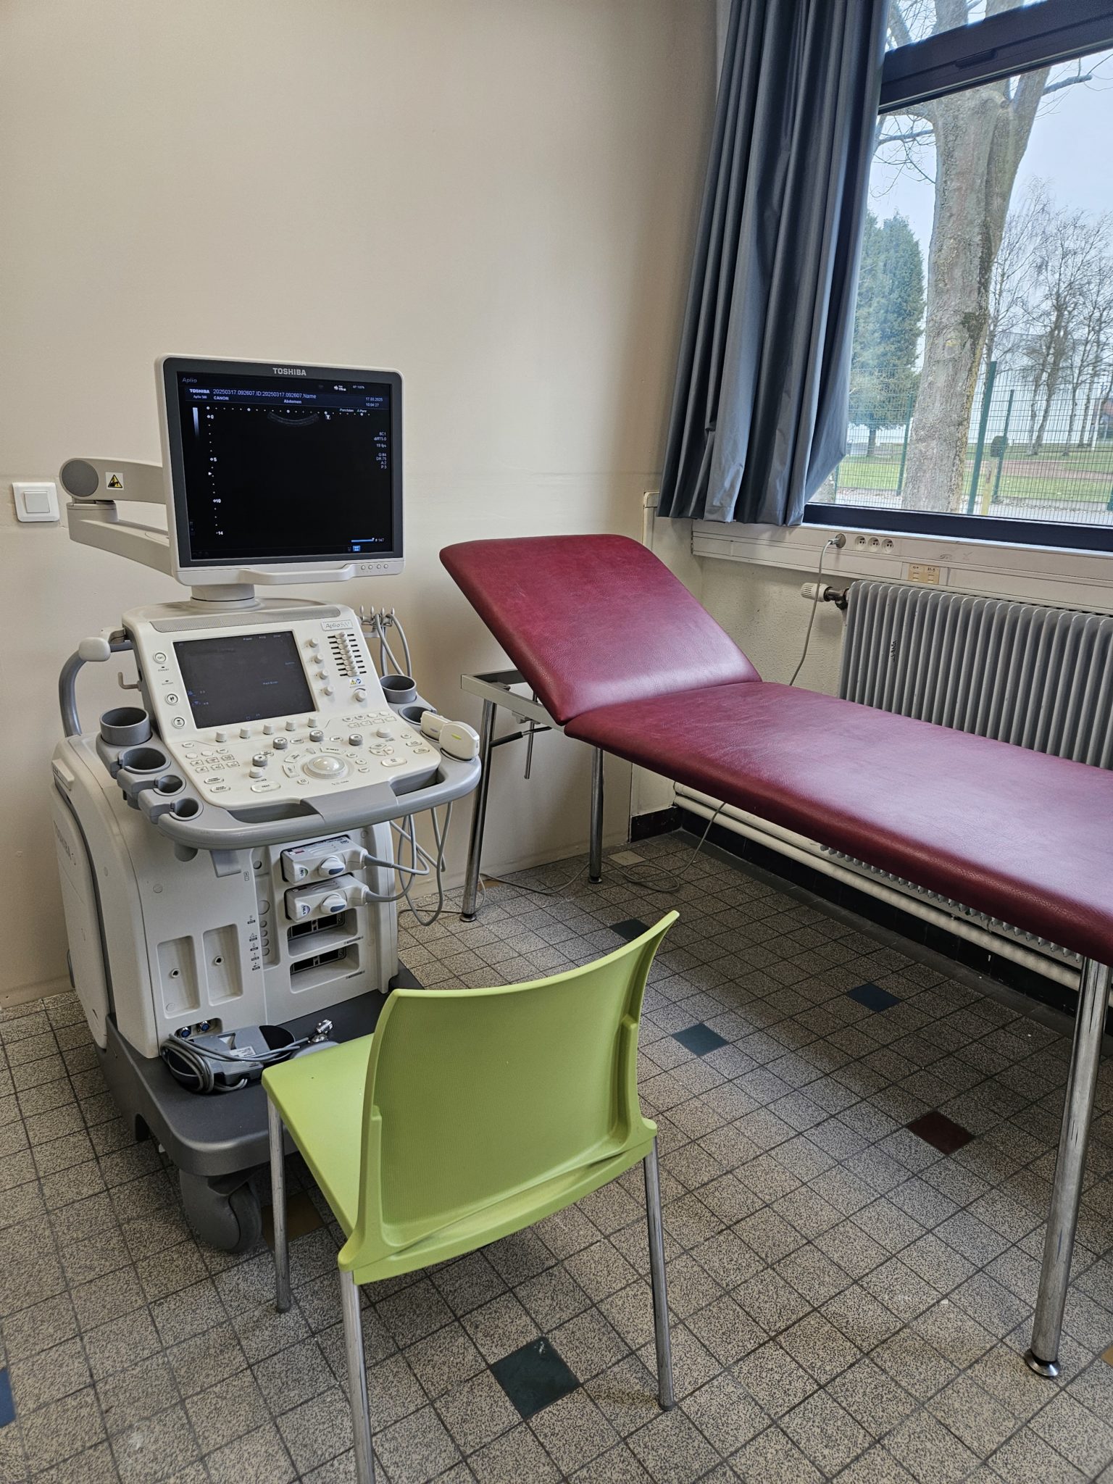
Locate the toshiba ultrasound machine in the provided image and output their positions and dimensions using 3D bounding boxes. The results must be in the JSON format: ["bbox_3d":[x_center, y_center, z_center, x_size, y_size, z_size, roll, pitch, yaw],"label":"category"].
[{"bbox_3d":[-0.563,0.056,1.855,0.610,1.460,0.870,-11,22,-35],"label":"toshiba ultrasound machine"}]

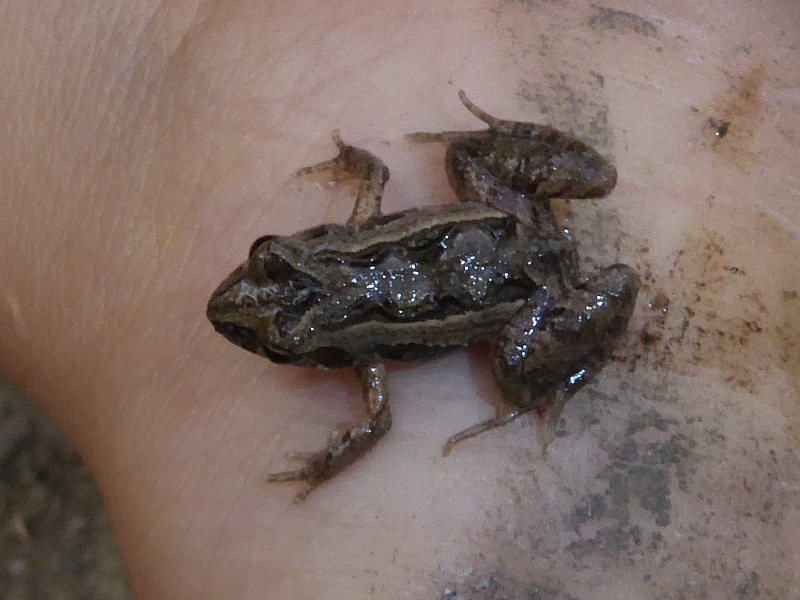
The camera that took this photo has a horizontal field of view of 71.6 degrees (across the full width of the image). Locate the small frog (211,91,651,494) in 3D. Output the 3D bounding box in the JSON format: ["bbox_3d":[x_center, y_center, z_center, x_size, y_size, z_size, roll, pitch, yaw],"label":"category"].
[{"bbox_3d":[0.002,-0.001,0.037,0.029,0.009,0.028,-7,83,-1],"label":"small frog"}]

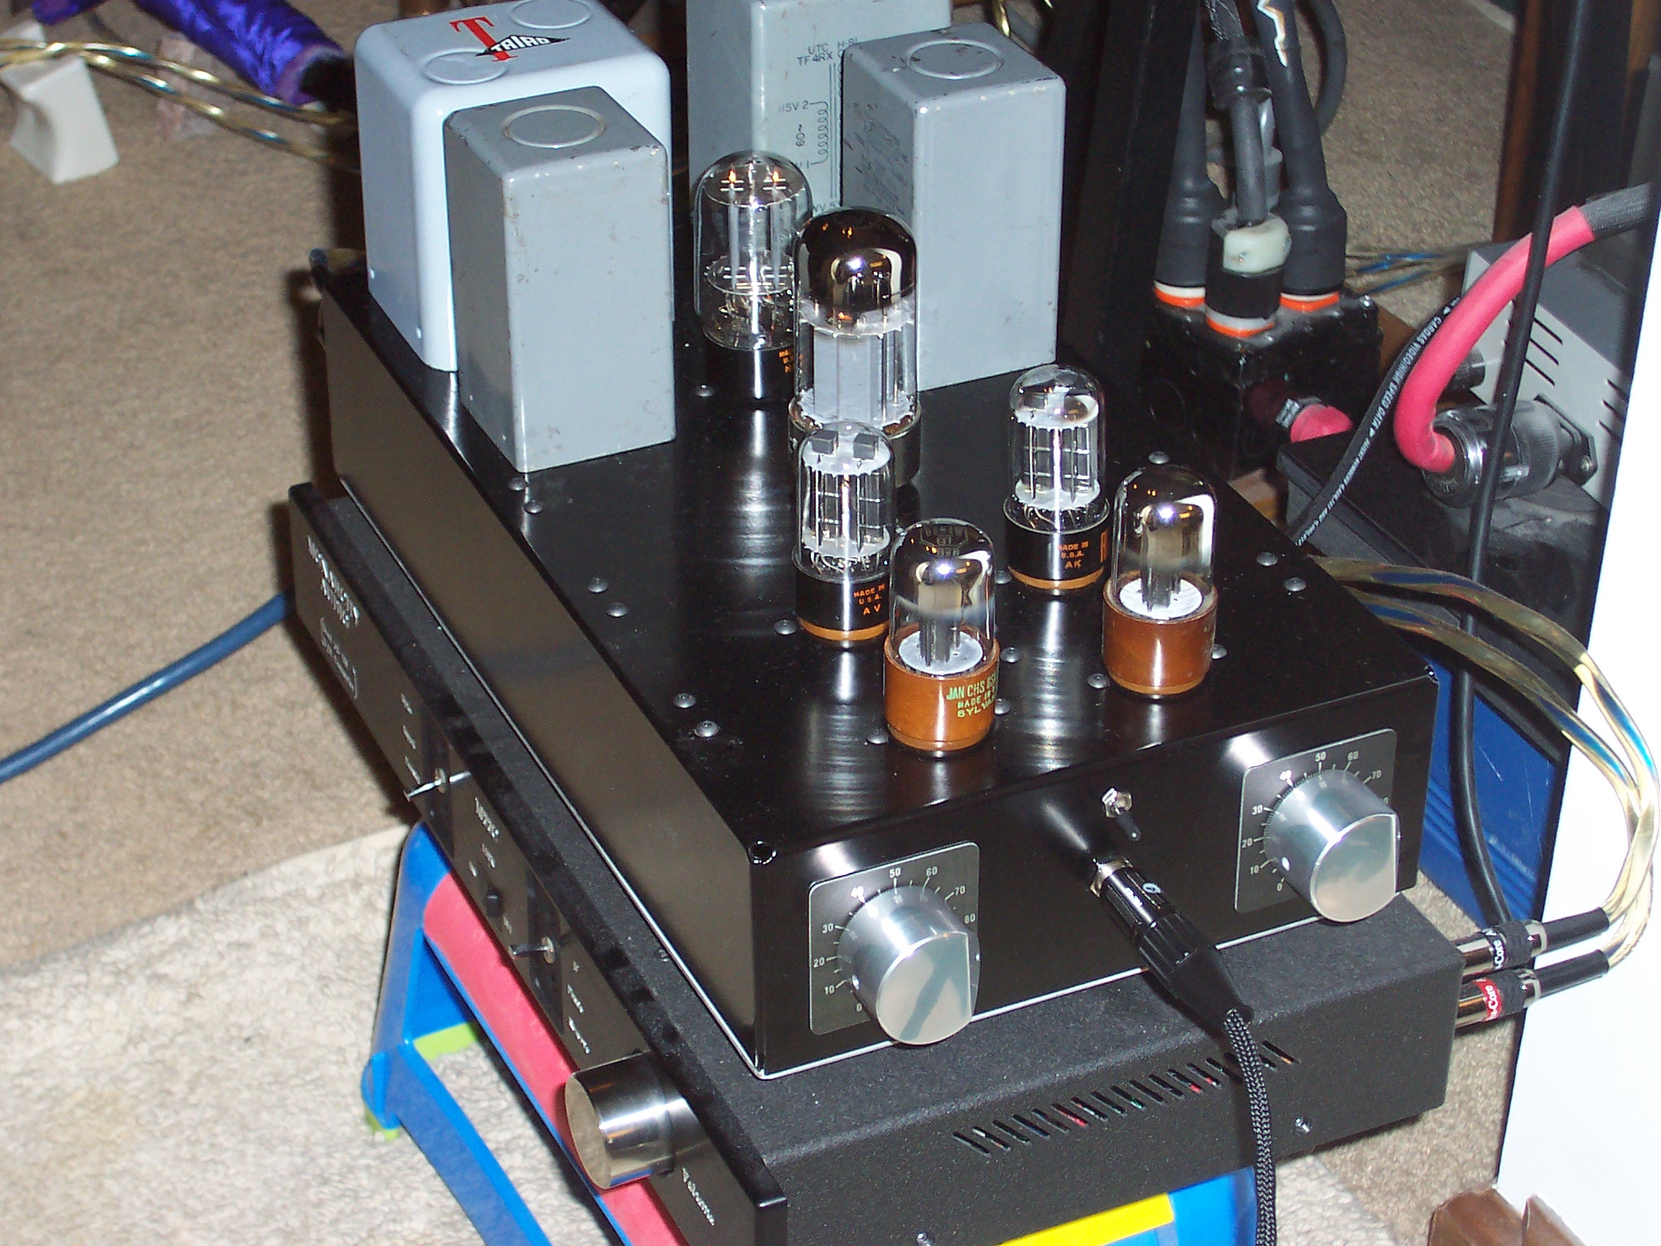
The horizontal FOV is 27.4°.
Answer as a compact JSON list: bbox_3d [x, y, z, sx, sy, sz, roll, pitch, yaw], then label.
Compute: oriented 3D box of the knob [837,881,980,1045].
[{"bbox_3d":[0.024,0.095,0.945,0.036,0.036,0.025,-13,34,-21],"label":"knob"}]

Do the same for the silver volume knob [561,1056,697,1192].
[{"bbox_3d":[-0.061,0.143,0.982,0.020,0.035,0.035,-13,34,-21],"label":"silver volume knob"}]

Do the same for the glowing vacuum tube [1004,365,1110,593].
[{"bbox_3d":[0.070,-0.046,1.035,0.033,0.067,0.033,0,31,0],"label":"glowing vacuum tube"}]

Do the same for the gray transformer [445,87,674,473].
[{"bbox_3d":[-0.088,-0.113,1.111,0.055,0.105,0.055,-14,34,-22],"label":"gray transformer"}]

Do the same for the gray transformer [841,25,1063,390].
[{"bbox_3d":[0.041,-0.142,1.159,0.055,0.106,0.055,-14,34,-22],"label":"gray transformer"}]

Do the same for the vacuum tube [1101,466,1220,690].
[{"bbox_3d":[0.096,-0.015,0.985,0.033,0.065,0.033,0,31,0],"label":"vacuum tube"}]

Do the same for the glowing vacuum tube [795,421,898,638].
[{"bbox_3d":[0.004,-0.029,1.010,0.032,0.064,0.032,0,31,0],"label":"glowing vacuum tube"}]

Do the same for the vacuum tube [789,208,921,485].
[{"bbox_3d":[0.008,-0.092,1.092,0.043,0.086,0.043,0,31,0],"label":"vacuum tube"}]

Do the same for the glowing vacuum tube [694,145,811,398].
[{"bbox_3d":[-0.026,-0.118,1.140,0.040,0.082,0.040,0,31,0],"label":"glowing vacuum tube"}]

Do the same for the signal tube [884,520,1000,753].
[{"bbox_3d":[0.032,0.001,0.960,0.033,0.064,0.033,0,31,0],"label":"signal tube"}]

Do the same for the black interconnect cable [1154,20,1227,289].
[{"bbox_3d":[0.165,-0.219,1.565,0.031,0.133,0.031,0,31,0],"label":"black interconnect cable"}]

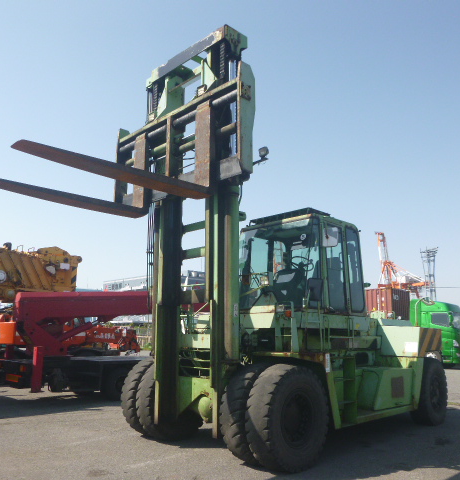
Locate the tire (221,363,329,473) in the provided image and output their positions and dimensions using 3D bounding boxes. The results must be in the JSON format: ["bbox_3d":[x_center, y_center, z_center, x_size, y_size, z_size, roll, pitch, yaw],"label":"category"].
[{"bbox_3d":[0.571,2.127,5.646,1.200,1.200,0.780,11,-16,-43],"label":"tire"}]

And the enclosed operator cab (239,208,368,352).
[{"bbox_3d":[1.286,0.634,8.194,1.344,1.944,1.680,11,-16,-43],"label":"enclosed operator cab"}]

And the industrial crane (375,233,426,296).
[{"bbox_3d":[145.024,35.646,390.743,42.000,88.000,22.000,-6,-13,29],"label":"industrial crane"}]

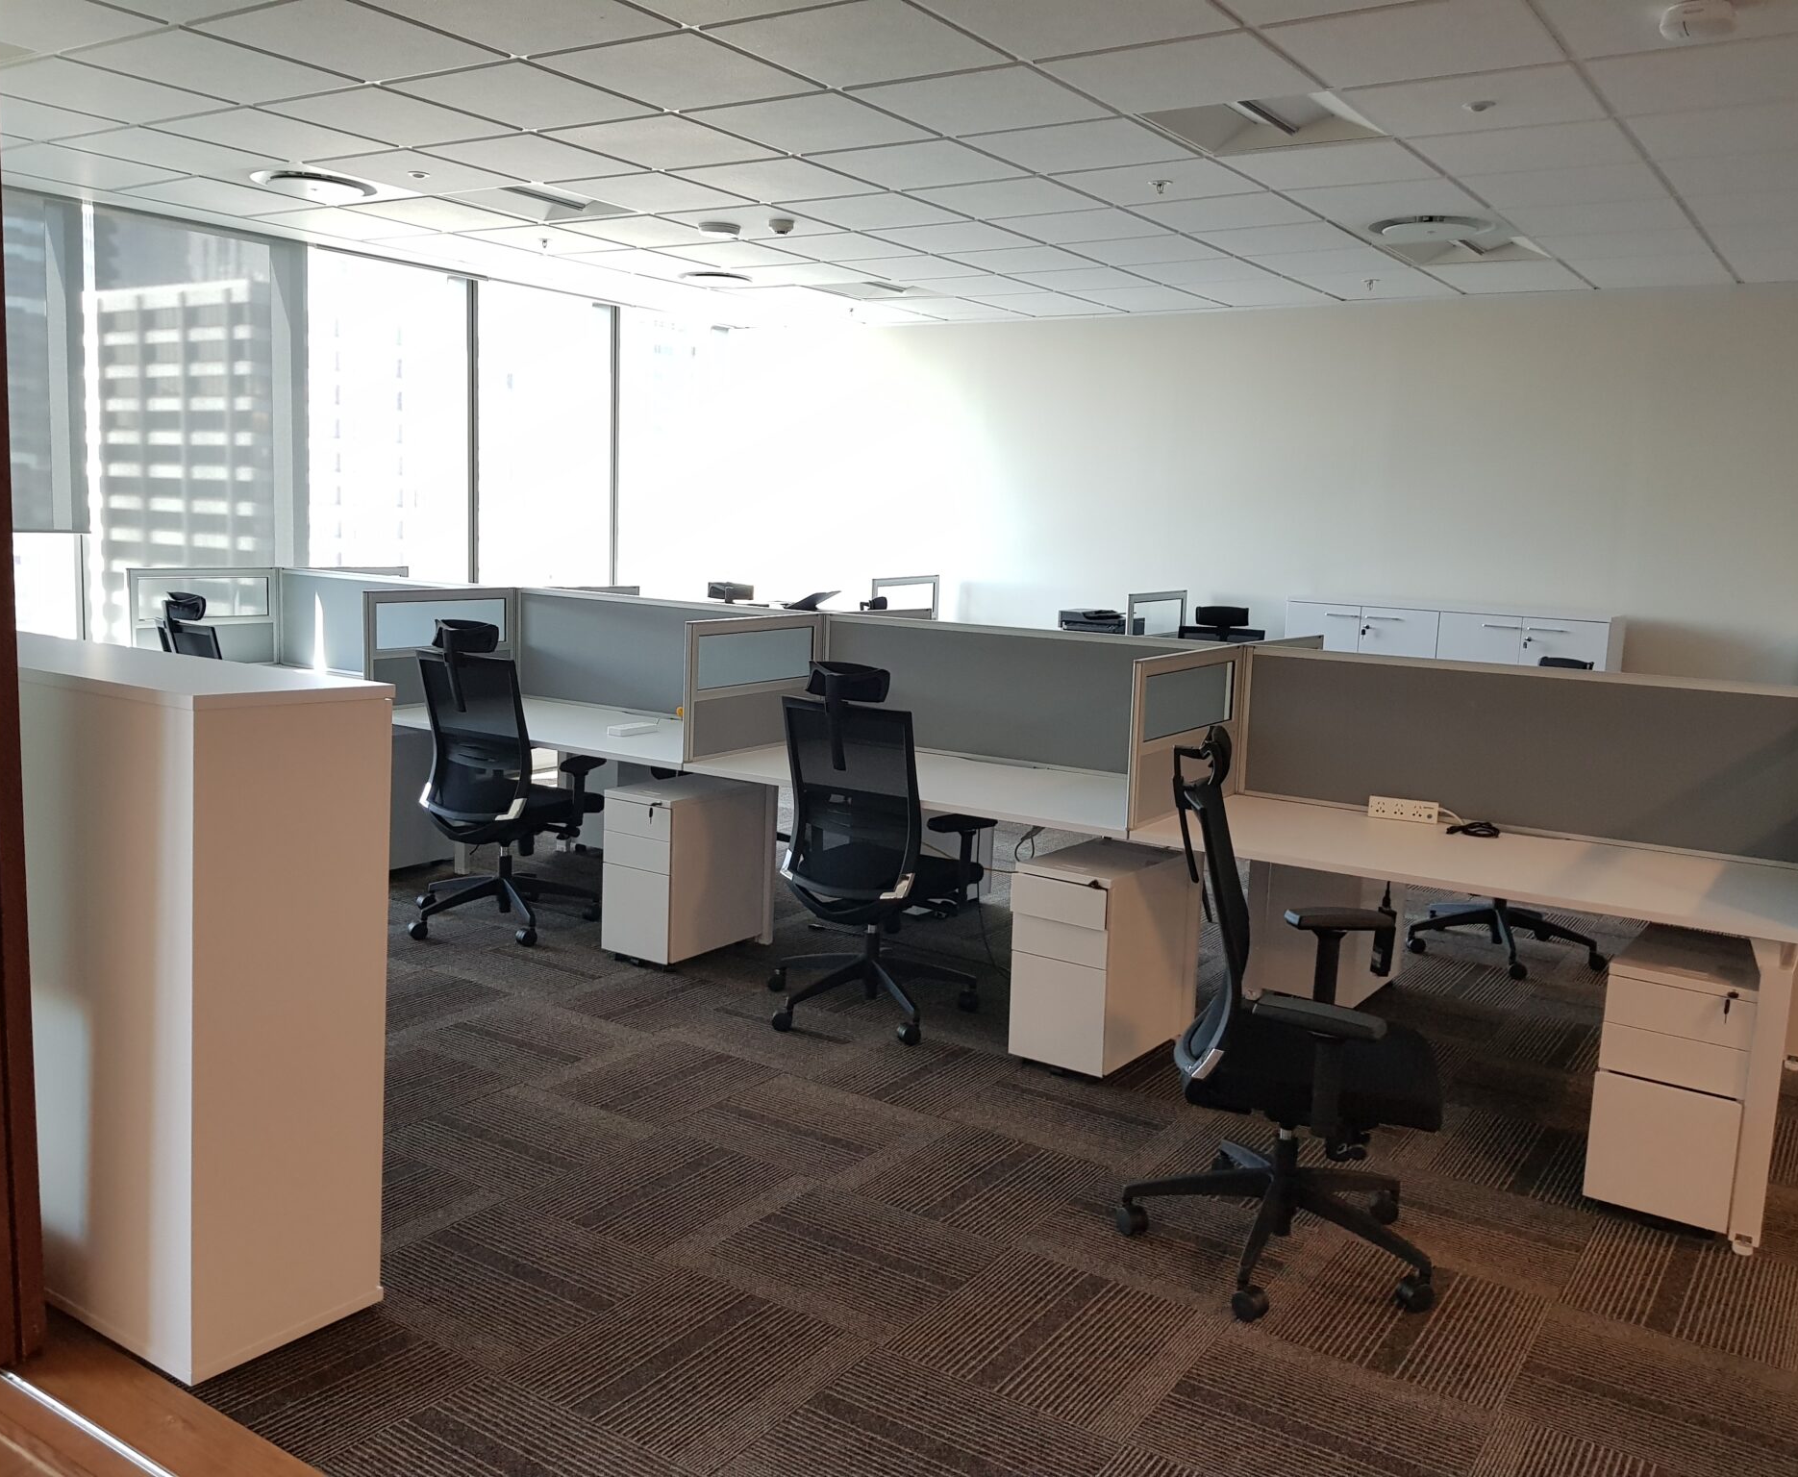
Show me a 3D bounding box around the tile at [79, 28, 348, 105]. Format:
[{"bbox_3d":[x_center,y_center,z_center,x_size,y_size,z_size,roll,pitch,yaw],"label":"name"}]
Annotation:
[{"bbox_3d":[-1.946,-1.910,4.194,0.600,0.020,0.600,8,10,33],"label":"tile"}]

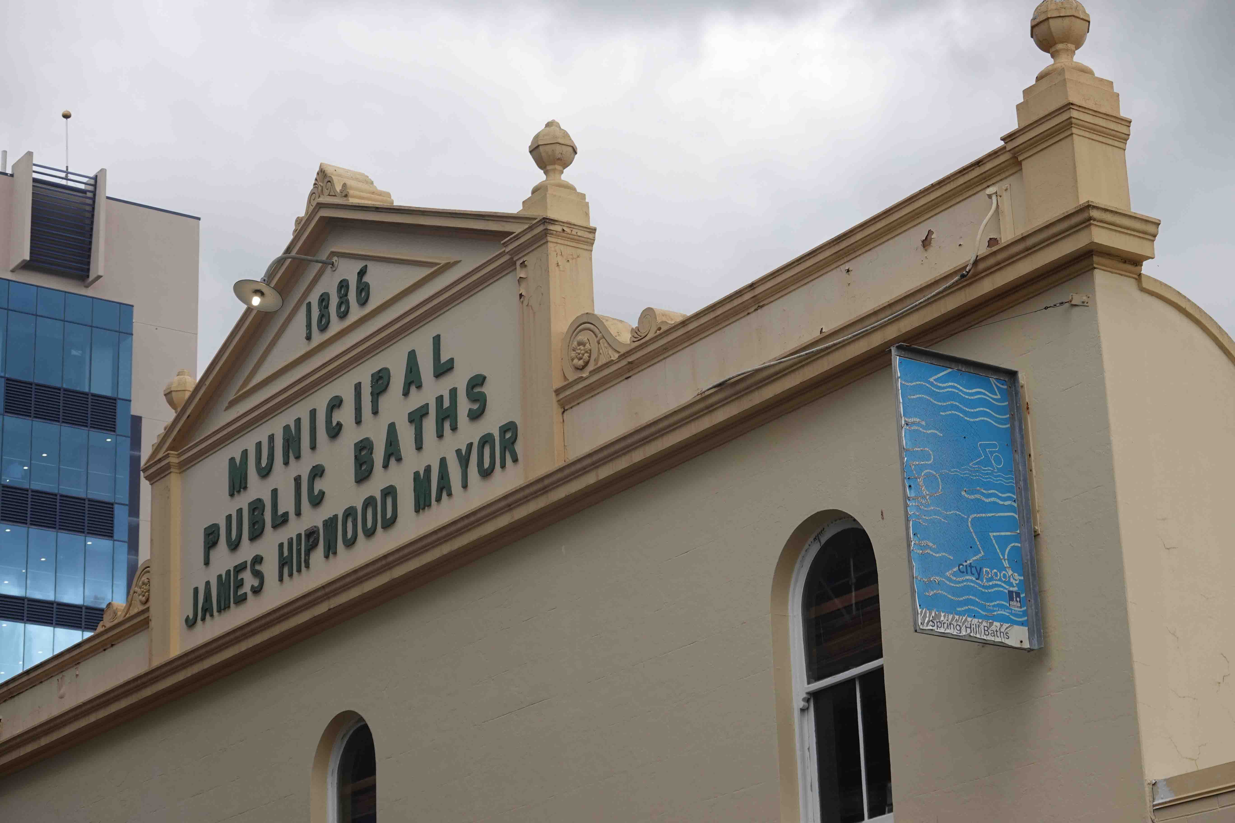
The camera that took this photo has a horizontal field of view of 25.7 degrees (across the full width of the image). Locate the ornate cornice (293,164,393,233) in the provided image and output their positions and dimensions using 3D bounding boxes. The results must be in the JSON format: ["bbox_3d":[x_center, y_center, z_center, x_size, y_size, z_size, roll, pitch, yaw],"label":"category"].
[{"bbox_3d":[-2.173,-1.689,21.498,0.393,0.519,0.918,11,-23,-33],"label":"ornate cornice"}]

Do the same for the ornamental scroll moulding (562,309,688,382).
[{"bbox_3d":[0.111,-0.546,17.942,0.240,0.461,1.406,11,-23,-33],"label":"ornamental scroll moulding"}]

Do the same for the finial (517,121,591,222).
[{"bbox_3d":[-0.442,-1.647,18.983,0.359,0.858,0.383,11,-23,-33],"label":"finial"}]

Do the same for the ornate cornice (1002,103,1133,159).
[{"bbox_3d":[2.445,-1.429,14.710,0.456,0.204,0.541,11,-23,-33],"label":"ornate cornice"}]

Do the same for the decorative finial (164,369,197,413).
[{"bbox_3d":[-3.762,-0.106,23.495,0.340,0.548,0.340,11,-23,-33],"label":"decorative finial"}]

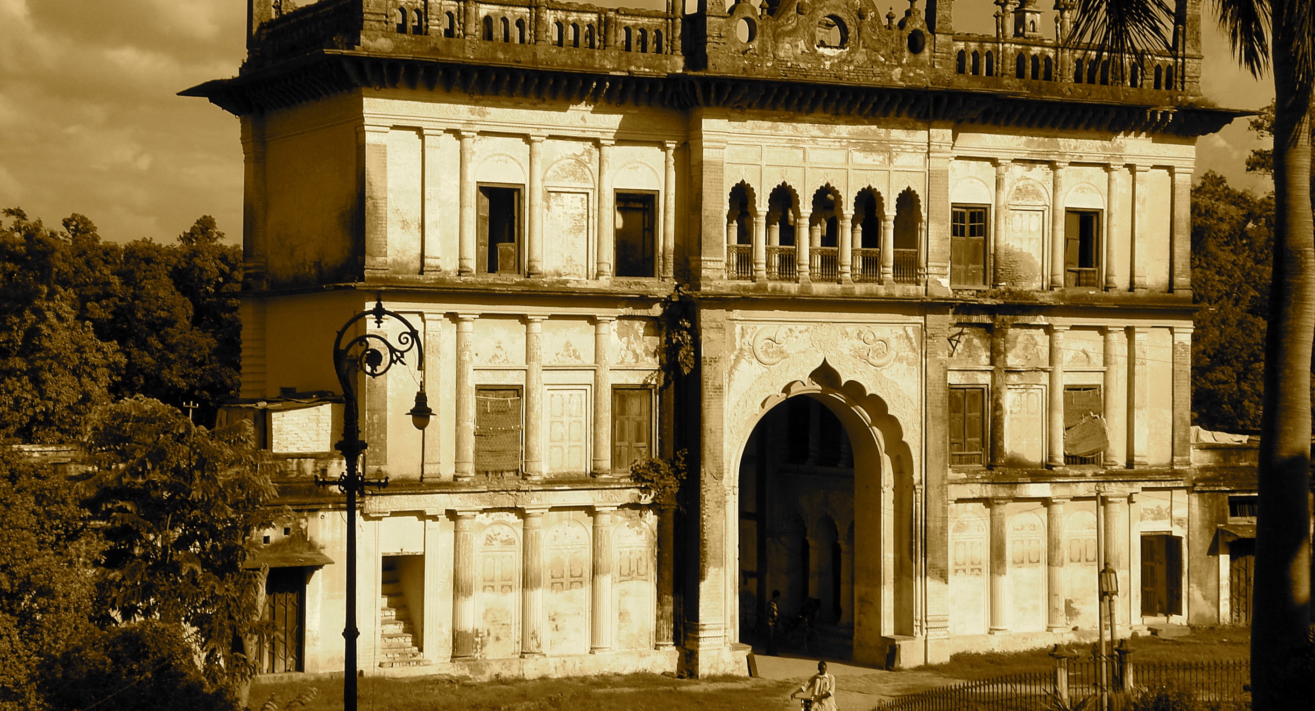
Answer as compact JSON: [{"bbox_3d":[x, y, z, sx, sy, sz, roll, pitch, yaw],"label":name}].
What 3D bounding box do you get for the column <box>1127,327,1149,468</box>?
[{"bbox_3d":[12.432,1.077,61.949,0.440,3.620,0.400,1,-1,-24],"label":"column"}]

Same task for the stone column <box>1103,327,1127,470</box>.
[{"bbox_3d":[12.197,1.107,63.852,0.430,3.766,0.380,0,0,-28],"label":"stone column"}]

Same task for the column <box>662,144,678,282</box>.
[{"bbox_3d":[0.288,-3.391,55.917,0.340,3.191,0.260,0,0,-26],"label":"column"}]

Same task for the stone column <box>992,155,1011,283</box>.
[{"bbox_3d":[8.919,-3.447,62.121,0.380,3.279,0.340,0,0,-28],"label":"stone column"}]

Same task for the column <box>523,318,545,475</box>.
[{"bbox_3d":[-2.880,0.981,55.903,0.430,3.751,0.380,0,0,-28],"label":"column"}]

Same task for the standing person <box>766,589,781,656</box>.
[{"bbox_3d":[2.842,6.552,58.849,0.300,1.600,0.450,0,0,32],"label":"standing person"}]

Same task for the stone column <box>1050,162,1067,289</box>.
[{"bbox_3d":[10.182,-3.306,60.743,0.350,3.184,0.270,0,0,-26],"label":"stone column"}]

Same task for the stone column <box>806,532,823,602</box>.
[{"bbox_3d":[4.203,5.852,64.000,0.380,2.280,0.380,1,-1,-24],"label":"stone column"}]

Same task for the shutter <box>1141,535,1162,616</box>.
[{"bbox_3d":[13.089,5.829,63.456,0.630,2.150,0.070,0,0,-36],"label":"shutter"}]

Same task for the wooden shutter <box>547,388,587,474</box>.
[{"bbox_3d":[-2.109,1.763,55.885,1.020,2.010,0.120,0,0,-26],"label":"wooden shutter"}]

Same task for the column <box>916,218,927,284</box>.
[{"bbox_3d":[6.529,-2.591,59.178,0.290,1.650,0.290,0,0,0],"label":"column"}]

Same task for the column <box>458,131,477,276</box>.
[{"bbox_3d":[-4.377,-3.494,55.110,0.380,3.304,0.340,0,0,-28],"label":"column"}]

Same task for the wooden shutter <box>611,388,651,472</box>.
[{"bbox_3d":[-0.609,1.733,55.821,1.040,1.954,0.100,0,0,-26],"label":"wooden shutter"}]

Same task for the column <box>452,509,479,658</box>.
[{"bbox_3d":[-4.372,5.190,54.463,0.520,3.390,0.520,1,-1,-24],"label":"column"}]

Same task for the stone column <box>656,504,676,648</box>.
[{"bbox_3d":[0.196,5.266,56.927,0.460,3.370,0.430,0,0,0],"label":"stone column"}]

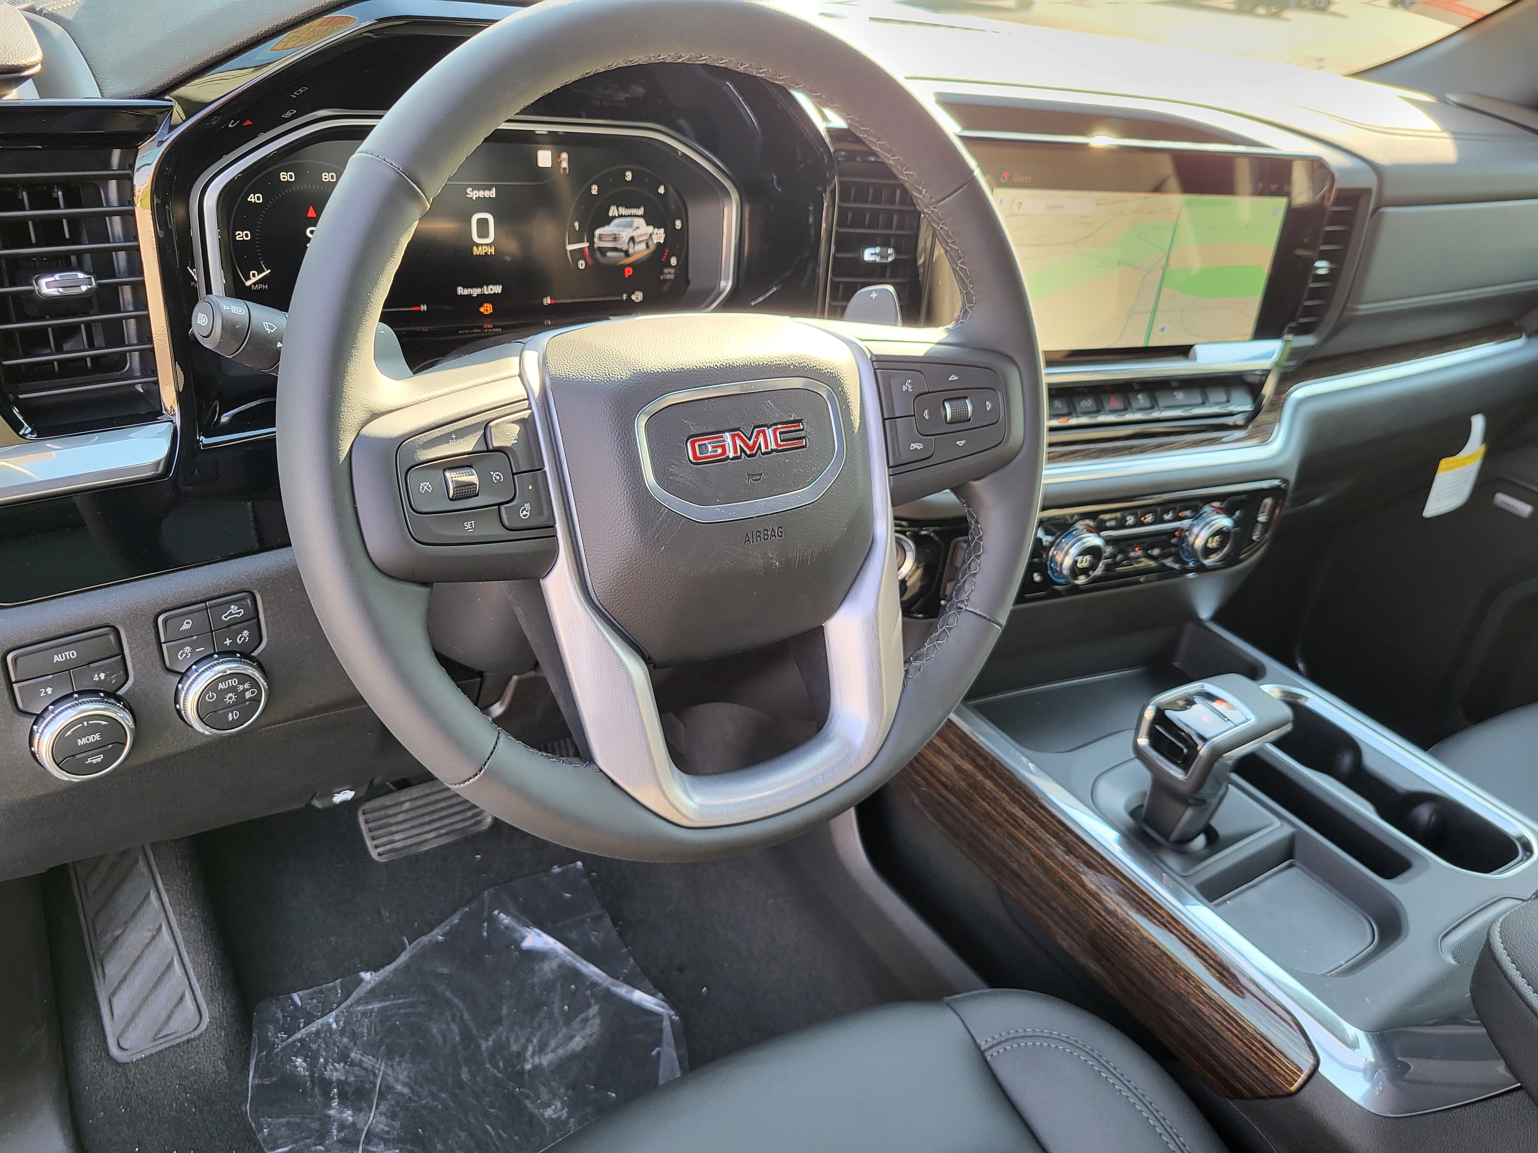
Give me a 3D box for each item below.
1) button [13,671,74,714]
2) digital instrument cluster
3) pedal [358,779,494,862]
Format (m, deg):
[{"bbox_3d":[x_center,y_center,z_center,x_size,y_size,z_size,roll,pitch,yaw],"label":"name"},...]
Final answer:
[{"bbox_3d":[-0.366,0.059,0.584,0.025,0.019,0.008,-17,22,-37],"label":"button"},{"bbox_3d":[-0.168,-0.208,0.692,0.318,0.120,0.040,-11,25,-30],"label":"digital instrument cluster"},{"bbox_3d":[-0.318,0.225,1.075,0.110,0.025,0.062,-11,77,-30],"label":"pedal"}]

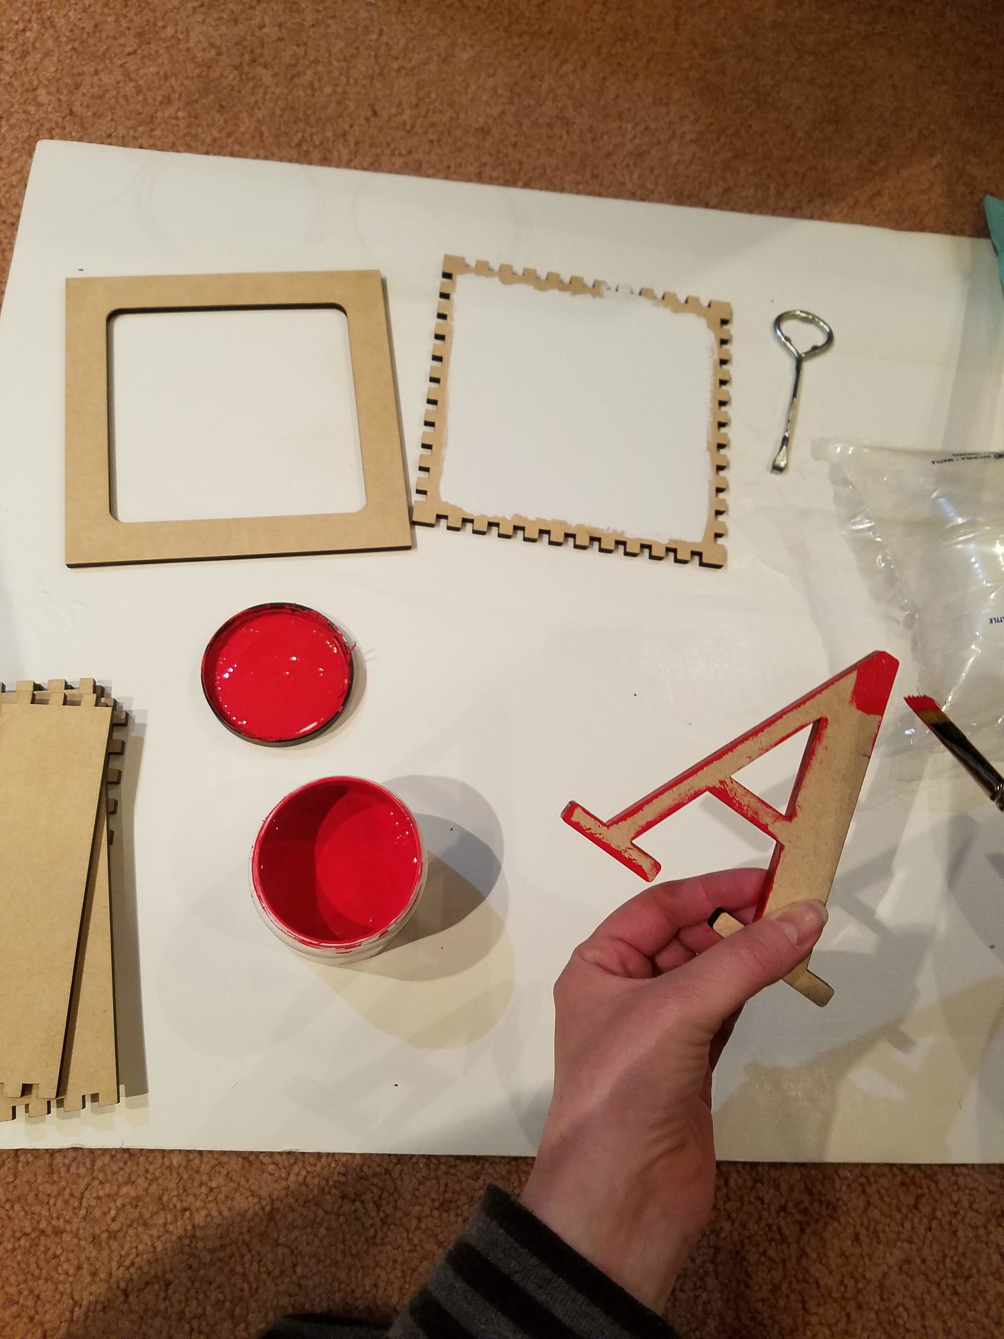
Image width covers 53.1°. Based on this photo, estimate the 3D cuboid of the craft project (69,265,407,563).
[{"bbox_3d":[-0.137,-0.133,0.518,0.165,0.006,0.165,-5,73,-9],"label":"craft project"}]

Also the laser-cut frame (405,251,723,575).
[{"bbox_3d":[0.042,-0.142,0.546,0.164,0.006,0.164,7,72,-6],"label":"laser-cut frame"}]

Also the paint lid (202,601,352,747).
[{"bbox_3d":[-0.106,0.002,0.477,0.070,0.011,0.070,2,72,-7],"label":"paint lid"}]

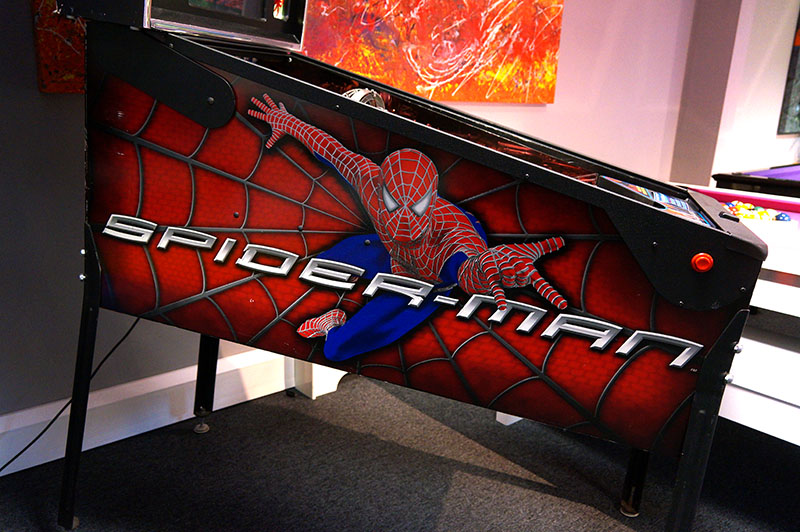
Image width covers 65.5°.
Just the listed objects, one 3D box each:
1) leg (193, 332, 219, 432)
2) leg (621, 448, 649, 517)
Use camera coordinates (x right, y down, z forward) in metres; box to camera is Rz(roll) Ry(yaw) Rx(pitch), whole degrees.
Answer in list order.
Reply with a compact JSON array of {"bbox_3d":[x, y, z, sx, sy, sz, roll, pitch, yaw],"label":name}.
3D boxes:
[{"bbox_3d":[-0.587,0.186,1.960,0.062,0.755,0.062,15,17,13],"label":"leg"},{"bbox_3d":[0.663,0.336,1.624,0.062,0.720,0.062,9,16,15],"label":"leg"}]

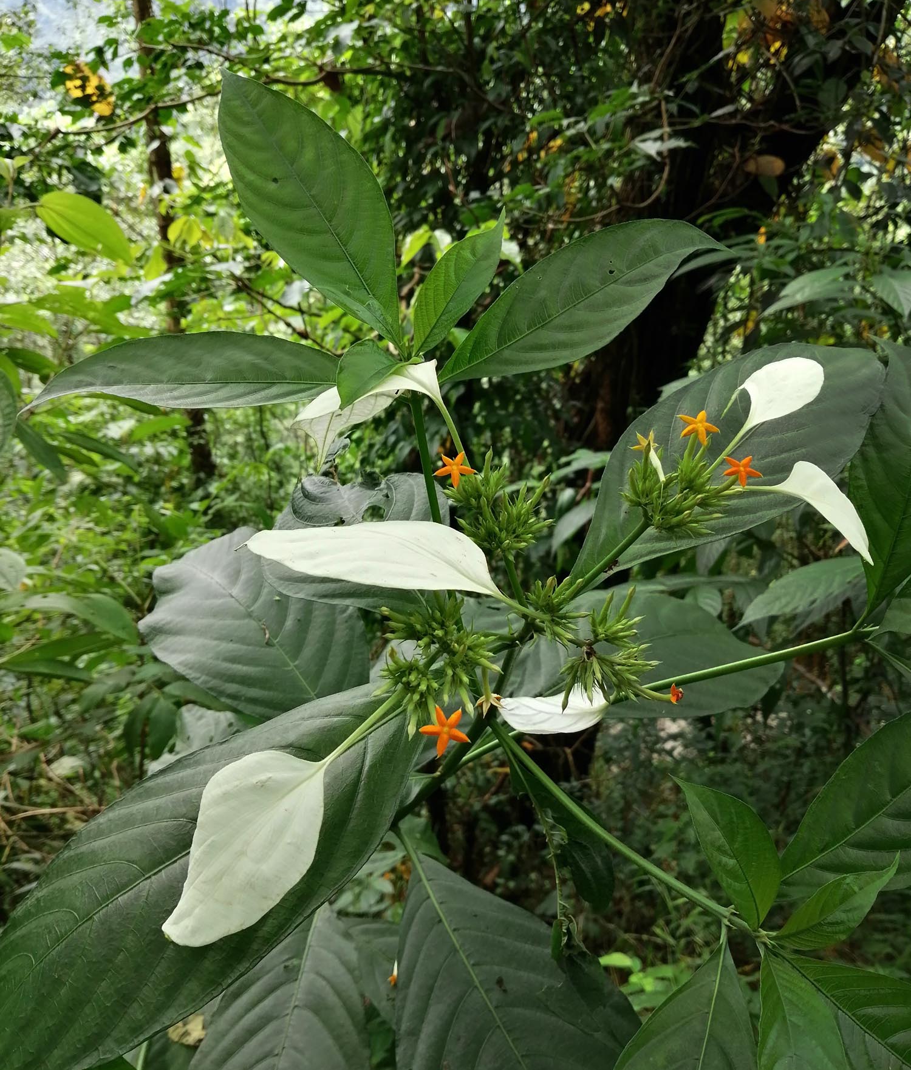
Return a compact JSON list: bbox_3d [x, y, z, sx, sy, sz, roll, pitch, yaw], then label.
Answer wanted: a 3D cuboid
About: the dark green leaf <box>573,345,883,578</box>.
[{"bbox_3d":[0.139,-0.037,0.465,0.180,0.030,0.095,-33,62,-12],"label":"dark green leaf"}]

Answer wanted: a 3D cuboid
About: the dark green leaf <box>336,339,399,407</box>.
[{"bbox_3d":[-0.040,-0.074,0.420,0.044,0.014,0.030,-40,49,-18],"label":"dark green leaf"}]

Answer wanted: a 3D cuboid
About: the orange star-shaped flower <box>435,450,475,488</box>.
[{"bbox_3d":[0.000,-0.029,0.400,0.018,0.015,0.007,-1,16,-3],"label":"orange star-shaped flower"}]

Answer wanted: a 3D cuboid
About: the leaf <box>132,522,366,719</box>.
[{"bbox_3d":[-0.106,0.054,0.500,0.095,0.025,0.150,-37,68,-26],"label":"leaf"}]

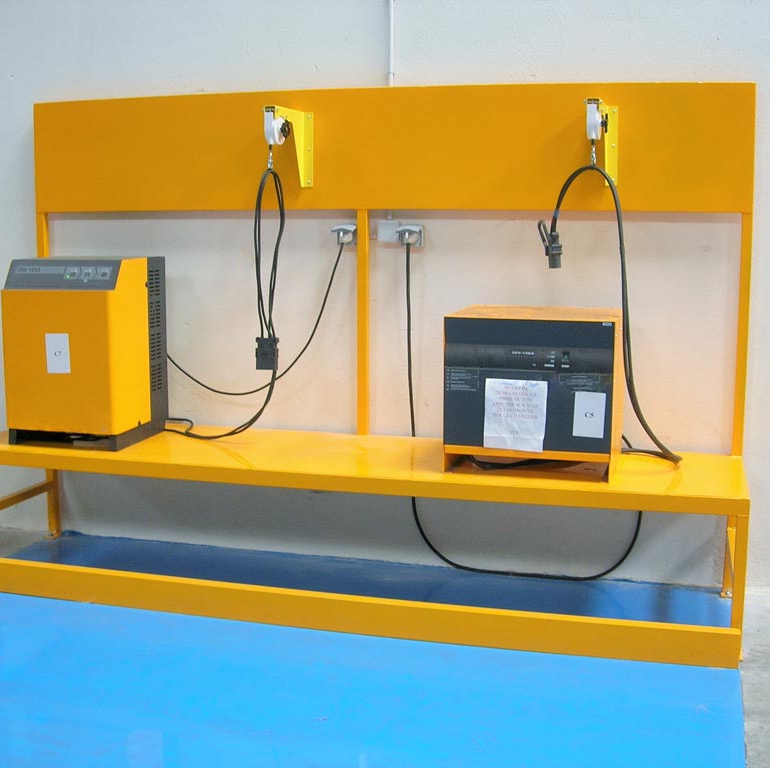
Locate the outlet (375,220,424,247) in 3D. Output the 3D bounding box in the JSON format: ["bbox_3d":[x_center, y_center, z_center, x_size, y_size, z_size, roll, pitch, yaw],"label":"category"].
[{"bbox_3d":[0.055,-0.603,4.511,0.183,0.102,0.091,2,9,15],"label":"outlet"}]

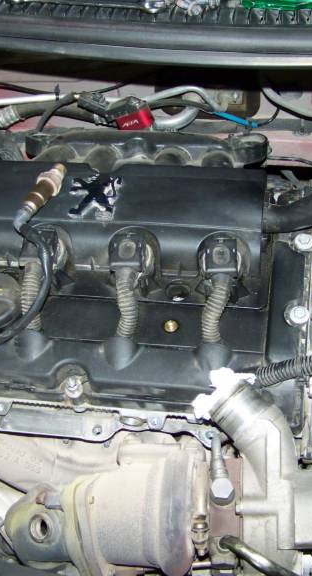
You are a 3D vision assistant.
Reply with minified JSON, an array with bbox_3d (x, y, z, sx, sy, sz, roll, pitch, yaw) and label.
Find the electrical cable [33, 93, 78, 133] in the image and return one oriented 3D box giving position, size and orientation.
[{"bbox_3d":[-0.112,-0.197,0.953,0.053,0.049,0.021,0,53,0],"label":"electrical cable"}]

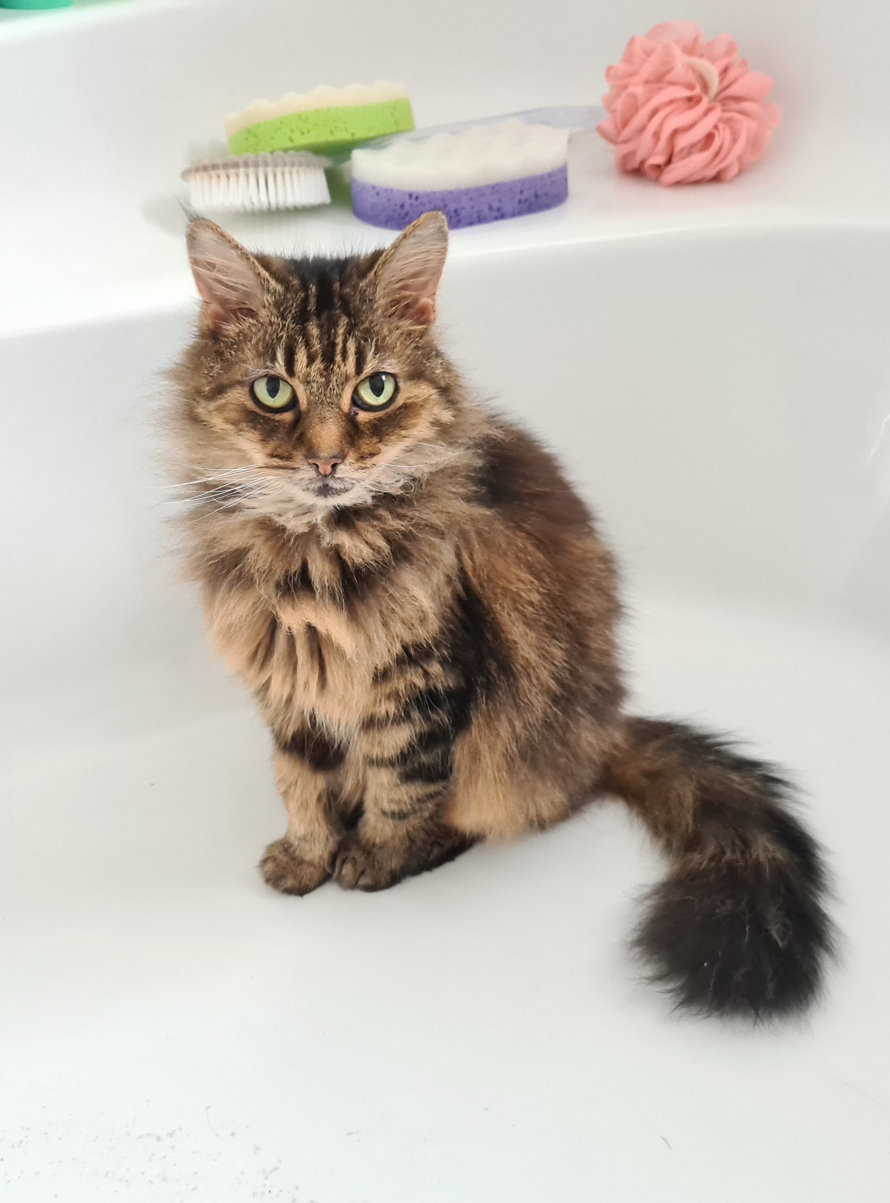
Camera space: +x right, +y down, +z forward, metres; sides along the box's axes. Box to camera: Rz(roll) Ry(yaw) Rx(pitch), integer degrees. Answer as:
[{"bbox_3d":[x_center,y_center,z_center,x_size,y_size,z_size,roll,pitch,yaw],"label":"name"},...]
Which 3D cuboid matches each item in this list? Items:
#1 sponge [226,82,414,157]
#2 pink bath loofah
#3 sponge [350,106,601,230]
[{"bbox_3d":[-0.089,-0.347,0.650,0.140,0.042,0.085,-17,25,-19],"label":"sponge"},{"bbox_3d":[0.163,-0.332,0.605,0.115,0.105,0.110,0,40,0],"label":"pink bath loofah"},{"bbox_3d":[0.010,-0.273,0.585,0.146,0.043,0.090,-13,41,-15],"label":"sponge"}]

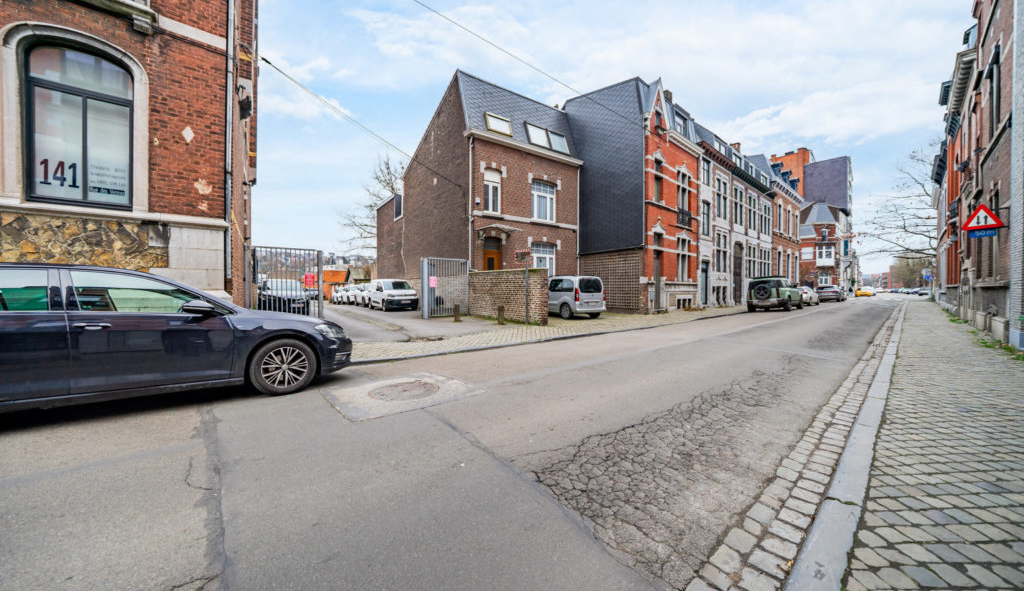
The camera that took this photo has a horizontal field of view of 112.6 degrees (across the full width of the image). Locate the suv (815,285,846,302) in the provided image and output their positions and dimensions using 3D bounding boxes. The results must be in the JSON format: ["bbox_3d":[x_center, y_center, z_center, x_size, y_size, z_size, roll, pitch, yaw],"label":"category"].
[{"bbox_3d":[33.600,-0.220,35.800,4.750,1.650,1.930,0,0,-40],"label":"suv"}]

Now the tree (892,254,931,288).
[{"bbox_3d":[92.000,-5.100,79.000,8.000,9.500,8.000,0,0,-41],"label":"tree"}]

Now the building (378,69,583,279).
[{"bbox_3d":[-4.373,-5.258,26.629,7.450,12.580,19.440,0,0,-34],"label":"building"}]

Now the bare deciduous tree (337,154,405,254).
[{"bbox_3d":[-14.600,-7.400,40.000,11.000,17.000,11.000,0,0,-20],"label":"bare deciduous tree"}]

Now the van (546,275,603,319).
[{"bbox_3d":[2.190,0.100,15.900,1.850,1.810,4.380,0,0,-34],"label":"van"}]

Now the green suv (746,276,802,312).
[{"bbox_3d":[17.200,-0.050,22.250,4.850,2.000,2.000,0,0,-39],"label":"green suv"}]

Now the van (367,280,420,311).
[{"bbox_3d":[-7.180,-0.020,20.600,1.900,1.830,4.400,0,0,-34],"label":"van"}]

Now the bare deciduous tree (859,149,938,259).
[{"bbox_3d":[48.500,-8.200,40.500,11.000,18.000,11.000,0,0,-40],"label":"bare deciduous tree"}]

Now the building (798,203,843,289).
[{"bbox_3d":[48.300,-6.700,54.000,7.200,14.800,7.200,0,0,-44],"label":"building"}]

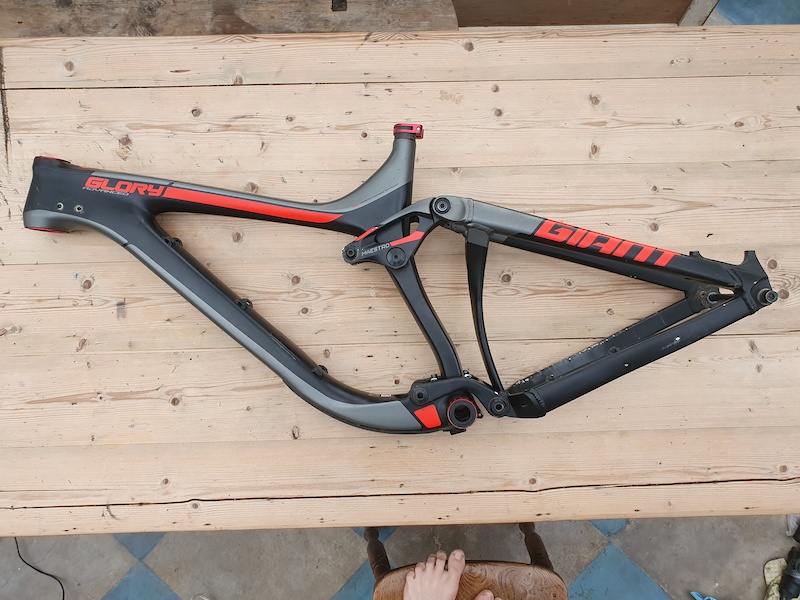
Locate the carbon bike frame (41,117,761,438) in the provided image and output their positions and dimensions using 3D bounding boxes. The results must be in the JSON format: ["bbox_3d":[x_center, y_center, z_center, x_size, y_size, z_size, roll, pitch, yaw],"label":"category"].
[{"bbox_3d":[-0.048,-0.031,0.928,1.100,0.190,0.485,-4,89,2],"label":"carbon bike frame"}]

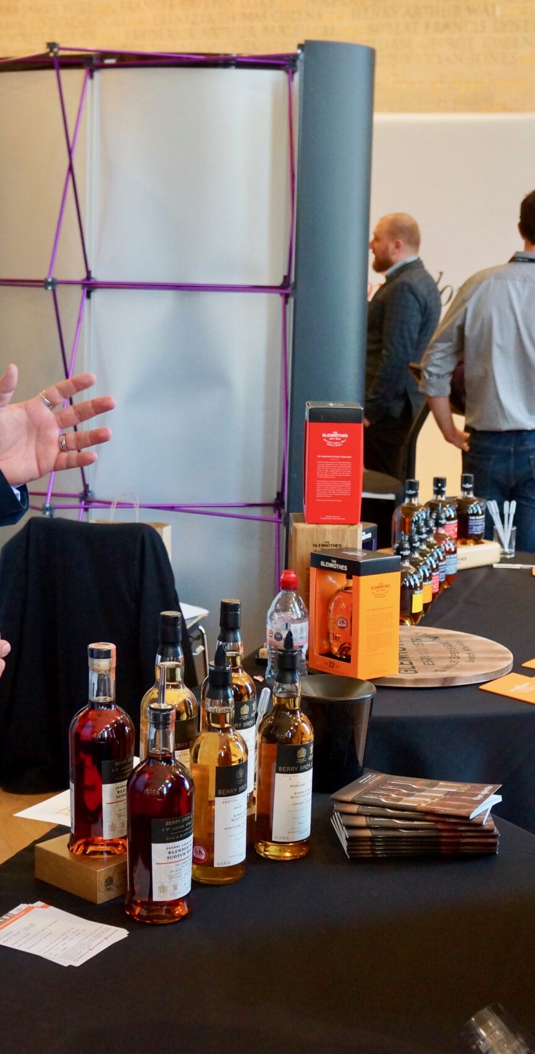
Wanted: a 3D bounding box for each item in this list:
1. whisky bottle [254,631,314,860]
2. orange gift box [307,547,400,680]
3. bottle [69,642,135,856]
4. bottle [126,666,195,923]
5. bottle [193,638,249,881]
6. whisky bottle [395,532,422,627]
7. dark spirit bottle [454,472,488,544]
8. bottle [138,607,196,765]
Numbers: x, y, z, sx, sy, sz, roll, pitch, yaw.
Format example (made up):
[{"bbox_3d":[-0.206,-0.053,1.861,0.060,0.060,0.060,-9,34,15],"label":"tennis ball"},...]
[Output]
[{"bbox_3d":[0.025,0.291,1.839,0.075,0.308,0.075,1,9,0],"label":"whisky bottle"},{"bbox_3d":[0.172,0.170,2.678,0.112,0.232,0.132,-6,12,-40],"label":"orange gift box"},{"bbox_3d":[-0.211,0.279,1.733,0.082,0.267,0.082,1,9,0],"label":"bottle"},{"bbox_3d":[-0.126,0.311,1.605,0.081,0.303,0.081,1,9,0],"label":"bottle"},{"bbox_3d":[-0.059,0.300,1.757,0.075,0.311,0.075,1,9,0],"label":"bottle"},{"bbox_3d":[0.320,0.119,3.166,0.097,0.219,0.097,1,9,0],"label":"whisky bottle"},{"bbox_3d":[0.575,-0.053,3.900,0.107,0.196,0.107,1,9,0],"label":"dark spirit bottle"},{"bbox_3d":[-0.127,0.250,1.759,0.075,0.293,0.075,1,9,0],"label":"bottle"}]

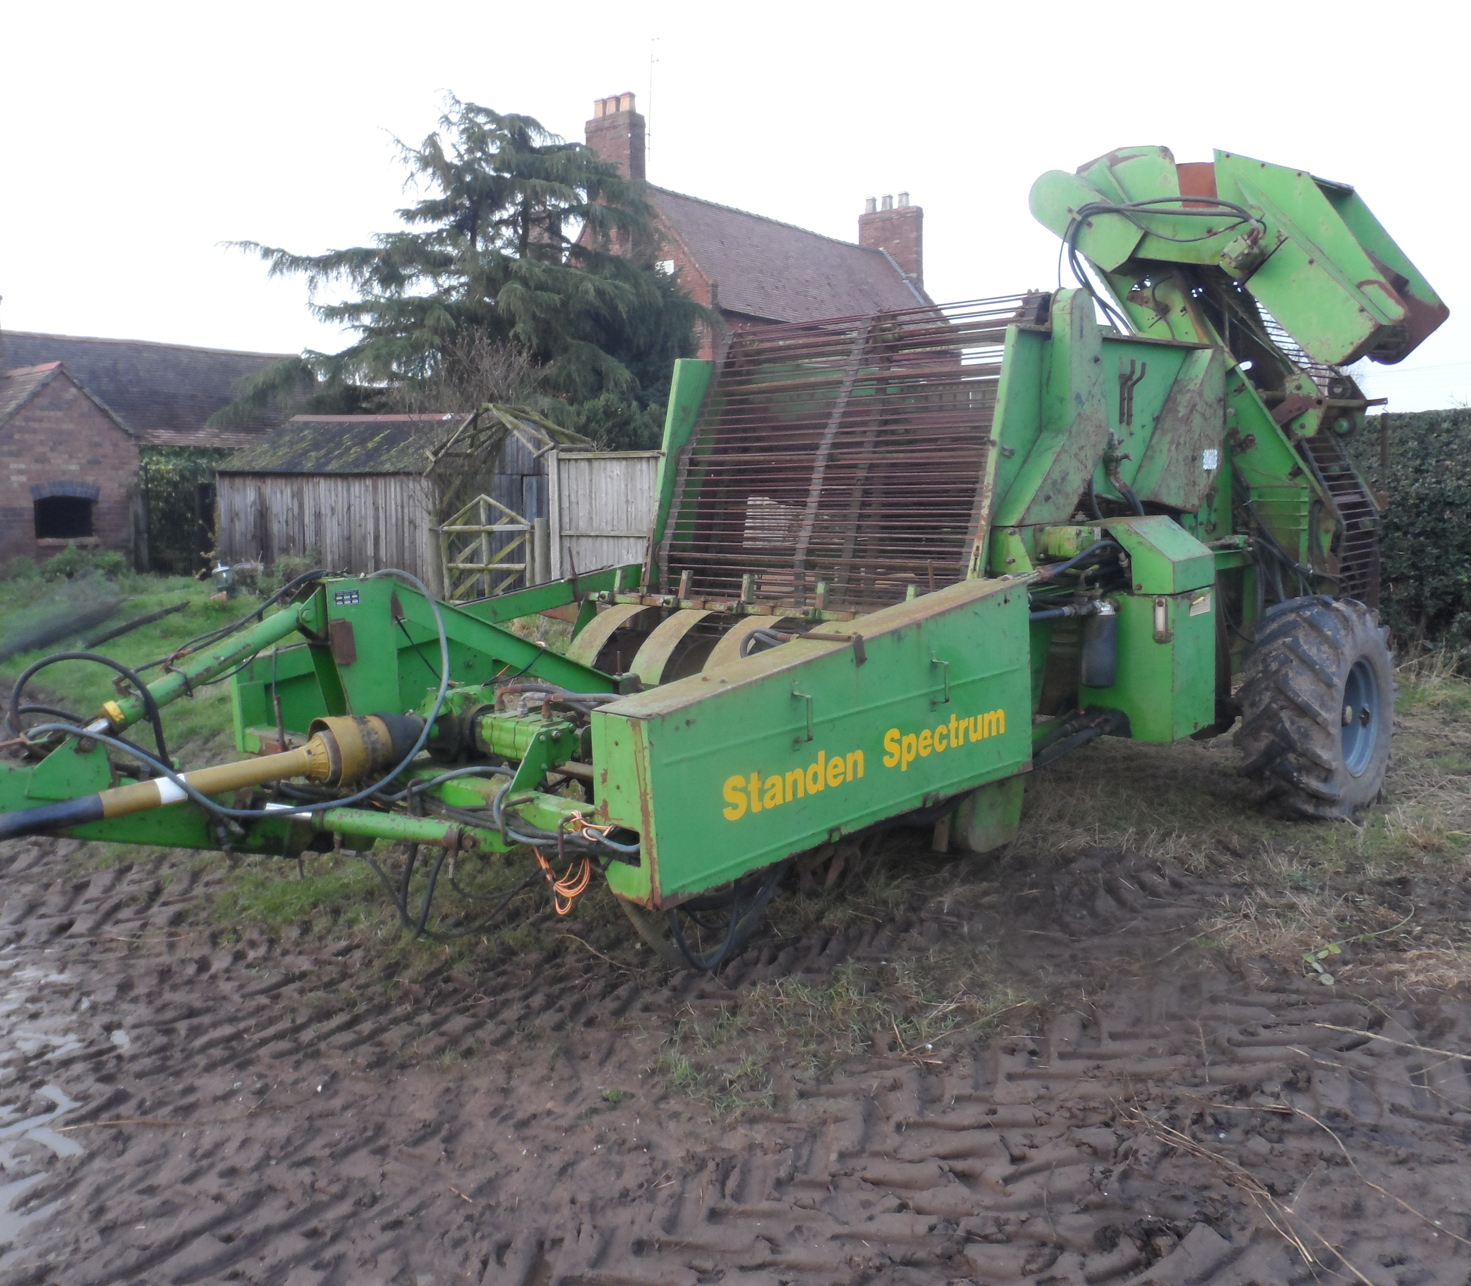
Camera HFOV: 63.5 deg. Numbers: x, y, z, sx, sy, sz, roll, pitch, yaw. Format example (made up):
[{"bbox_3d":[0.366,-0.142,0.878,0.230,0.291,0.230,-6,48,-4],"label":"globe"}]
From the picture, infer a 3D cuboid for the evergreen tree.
[{"bbox_3d":[-4.803,-5.540,21.500,8.500,8.100,7.600,1,8,0],"label":"evergreen tree"}]

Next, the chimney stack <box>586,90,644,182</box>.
[{"bbox_3d":[-3.062,-12.874,30.300,1.580,2.000,0.520,7,10,39],"label":"chimney stack"}]

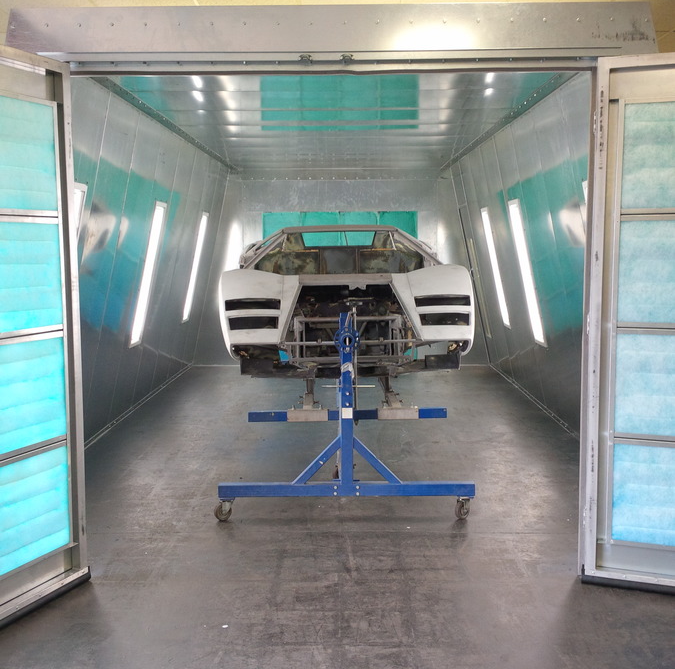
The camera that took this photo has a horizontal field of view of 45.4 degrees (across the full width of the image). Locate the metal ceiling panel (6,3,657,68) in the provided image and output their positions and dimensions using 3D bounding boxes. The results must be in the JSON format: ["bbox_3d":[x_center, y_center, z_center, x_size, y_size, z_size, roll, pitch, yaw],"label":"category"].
[{"bbox_3d":[-0.020,-1.336,3.622,2.880,0.240,0.060,0,-1,1],"label":"metal ceiling panel"}]

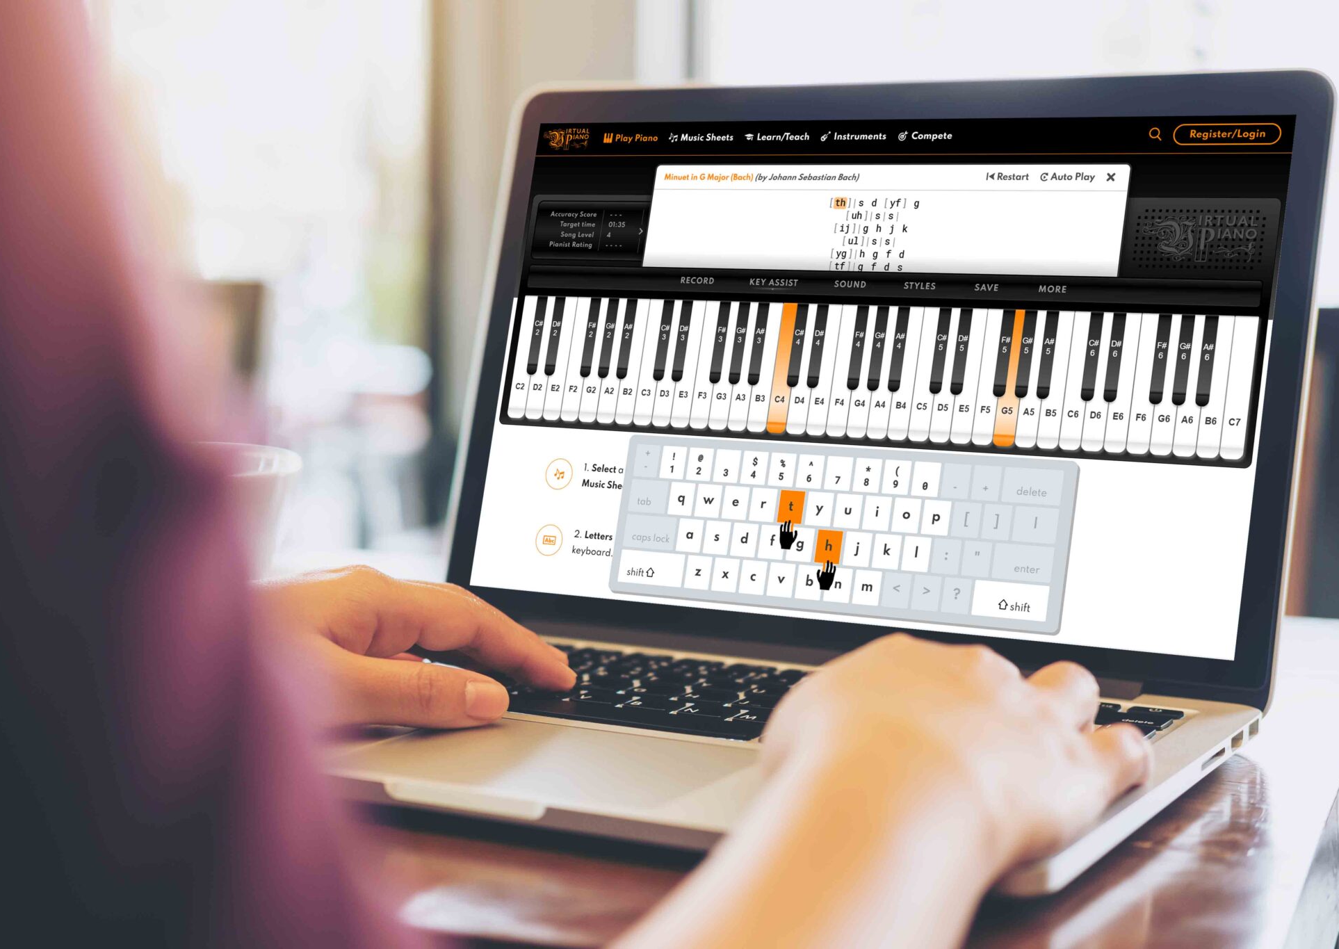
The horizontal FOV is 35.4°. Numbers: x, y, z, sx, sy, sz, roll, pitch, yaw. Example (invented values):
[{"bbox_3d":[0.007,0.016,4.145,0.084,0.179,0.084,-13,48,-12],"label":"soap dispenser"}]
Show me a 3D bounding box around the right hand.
[{"bbox_3d":[0.068,0.062,0.510,0.087,0.053,0.150,3,6,25],"label":"right hand"}]

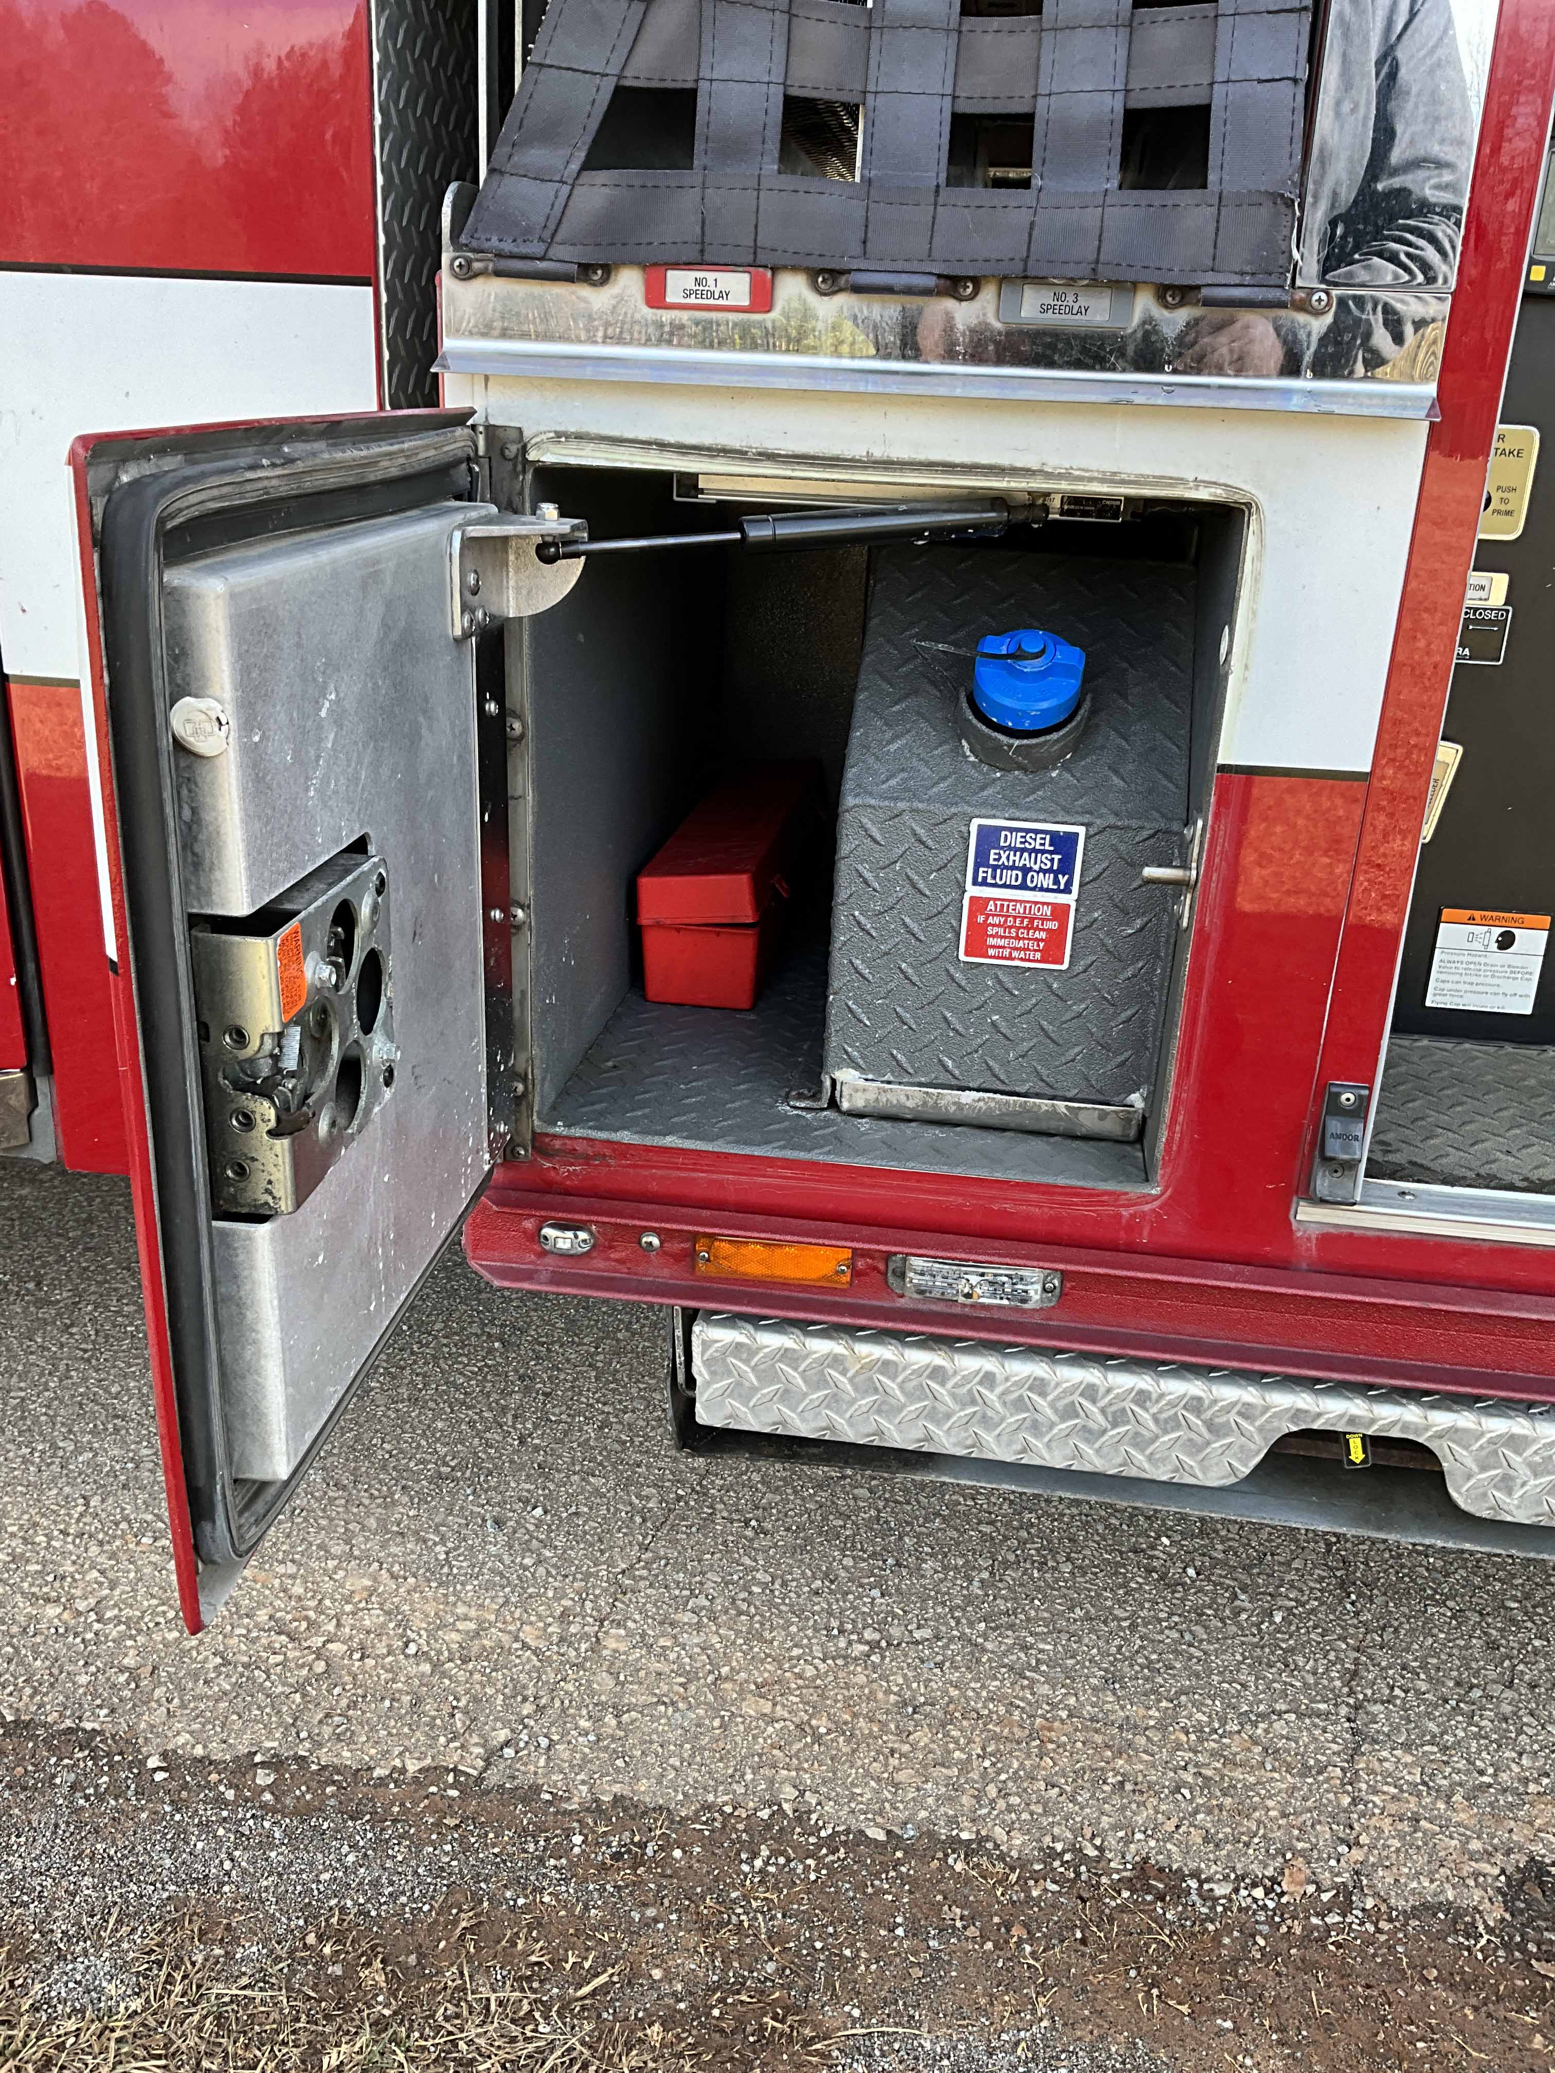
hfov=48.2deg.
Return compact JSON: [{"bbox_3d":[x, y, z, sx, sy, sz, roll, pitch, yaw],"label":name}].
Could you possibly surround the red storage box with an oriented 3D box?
[{"bbox_3d":[-0.035,-0.173,1.787,0.112,0.126,0.500,5,21,6],"label":"red storage box"}]

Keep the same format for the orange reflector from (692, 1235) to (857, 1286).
[{"bbox_3d":[-0.003,0.171,1.307,0.117,0.033,0.015,5,21,6],"label":"orange reflector"}]

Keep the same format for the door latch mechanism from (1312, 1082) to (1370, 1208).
[{"bbox_3d":[0.397,0.077,1.216,0.030,0.089,0.021,5,21,6],"label":"door latch mechanism"}]

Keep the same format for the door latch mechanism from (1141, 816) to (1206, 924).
[{"bbox_3d":[0.273,-0.117,1.213,0.036,0.077,0.031,5,21,6],"label":"door latch mechanism"}]

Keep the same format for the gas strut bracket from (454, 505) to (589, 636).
[{"bbox_3d":[-0.156,-0.282,1.064,0.056,0.070,0.114,5,21,6],"label":"gas strut bracket"}]

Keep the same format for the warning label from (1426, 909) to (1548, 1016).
[{"bbox_3d":[0.617,-0.064,1.508,0.090,0.089,0.002,5,21,6],"label":"warning label"}]

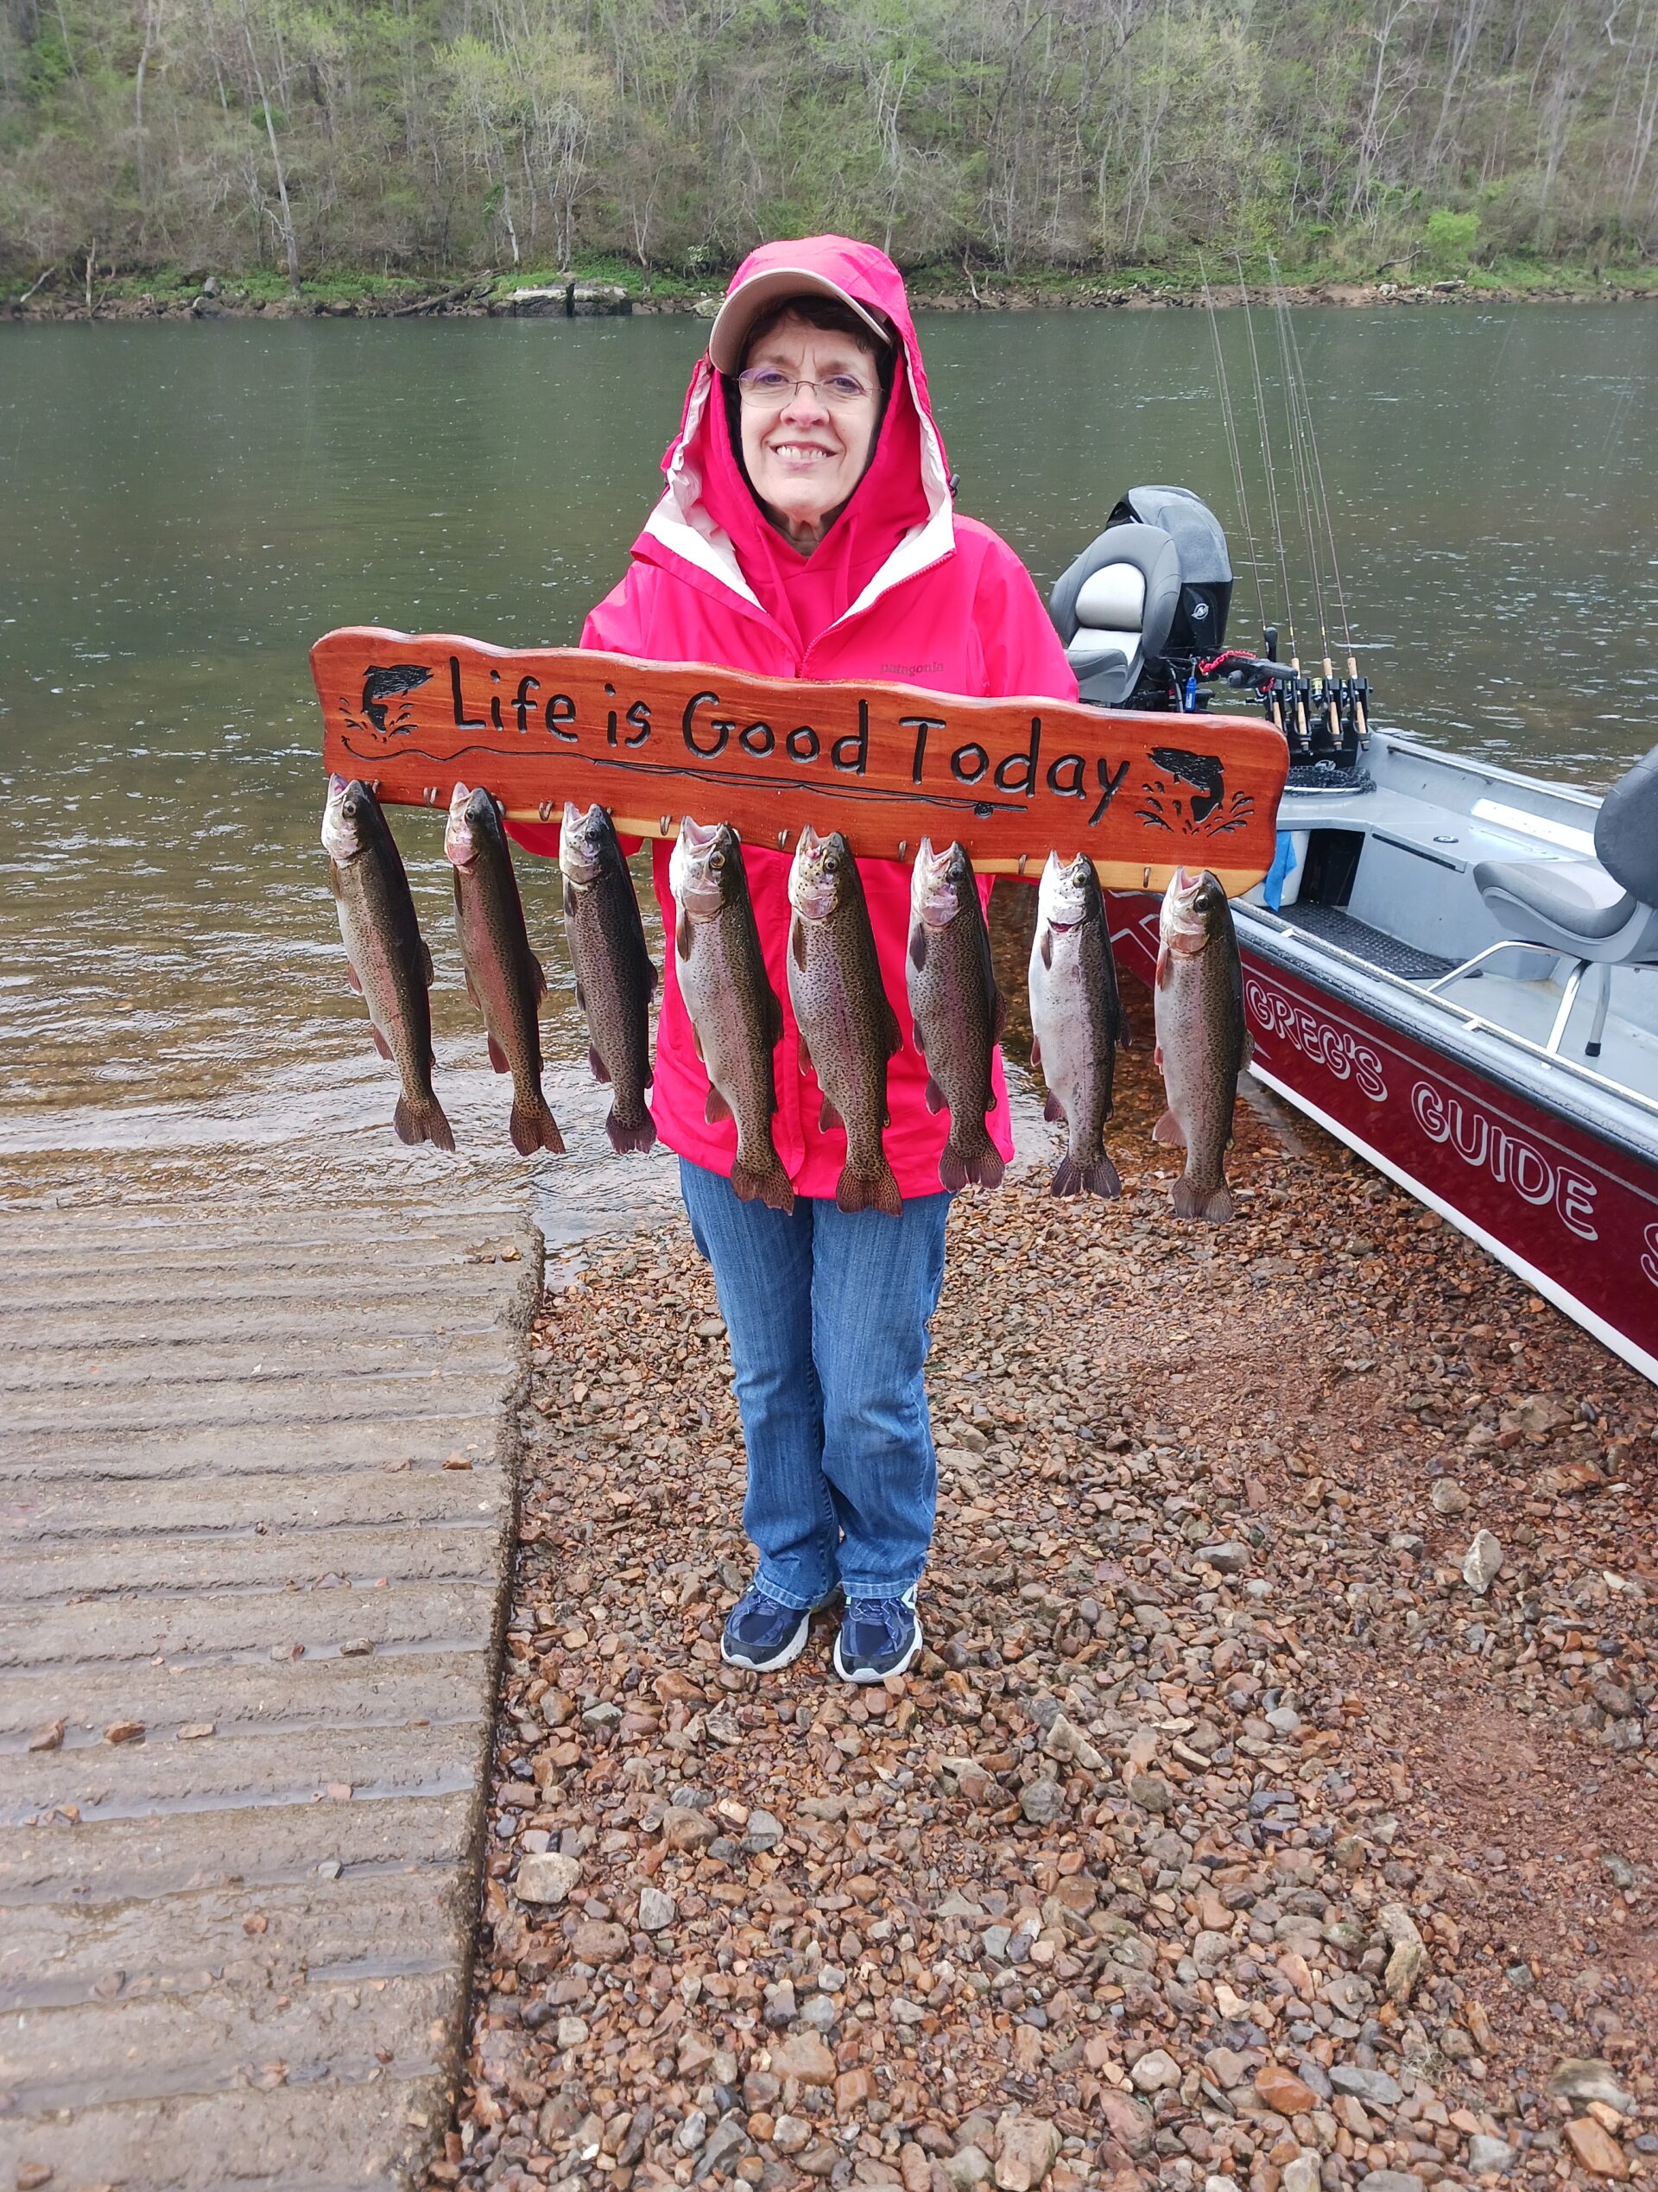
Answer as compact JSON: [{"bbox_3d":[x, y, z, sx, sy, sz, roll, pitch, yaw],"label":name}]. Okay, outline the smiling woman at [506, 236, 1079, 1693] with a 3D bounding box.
[{"bbox_3d":[-0.018,-0.007,1.840,0.540,1.630,0.460,3,26,7],"label":"smiling woman"}]

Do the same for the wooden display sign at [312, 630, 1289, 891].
[{"bbox_3d":[-0.032,-0.278,1.432,0.800,0.138,0.030,7,22,4],"label":"wooden display sign"}]

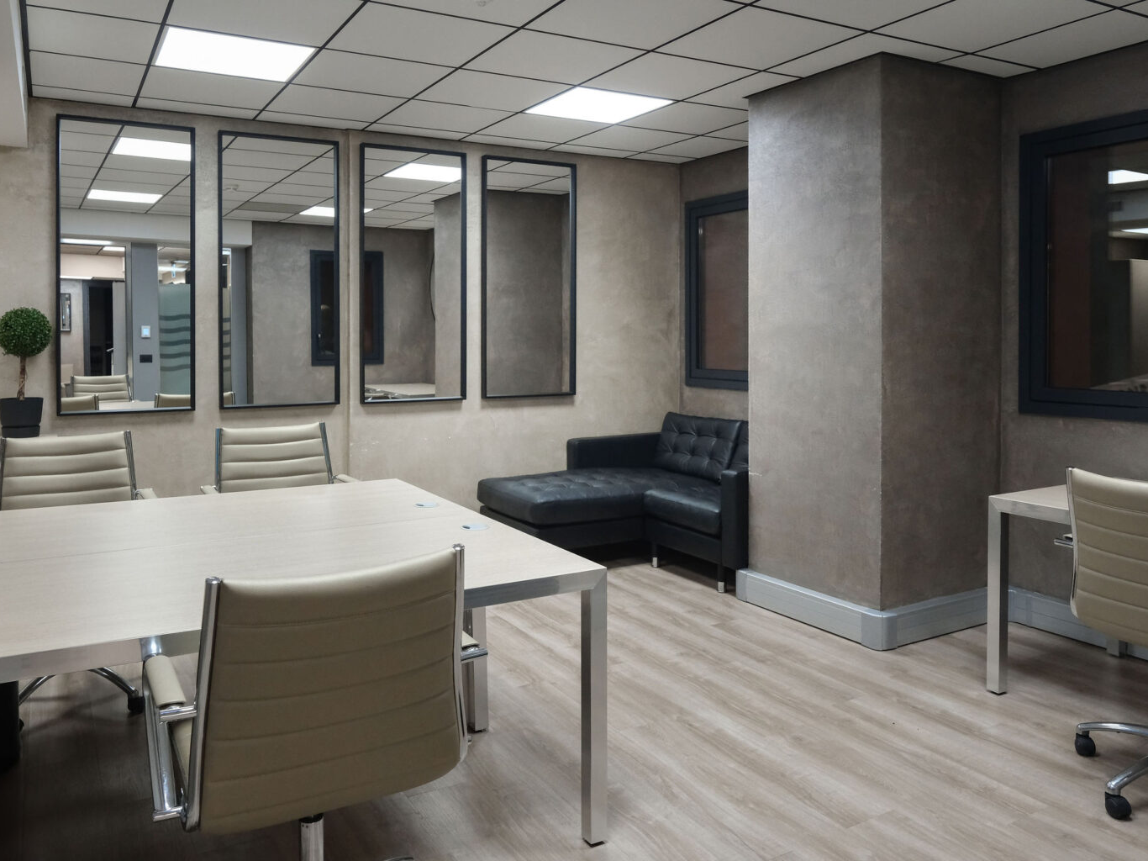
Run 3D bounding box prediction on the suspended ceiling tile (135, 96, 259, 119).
[{"bbox_3d":[-1.996,-1.724,4.580,0.610,0.030,0.232,-5,8,-30],"label":"suspended ceiling tile"}]

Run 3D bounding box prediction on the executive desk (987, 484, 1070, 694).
[{"bbox_3d":[2.299,0.648,2.631,0.820,0.735,1.630,-4,7,-30],"label":"executive desk"}]

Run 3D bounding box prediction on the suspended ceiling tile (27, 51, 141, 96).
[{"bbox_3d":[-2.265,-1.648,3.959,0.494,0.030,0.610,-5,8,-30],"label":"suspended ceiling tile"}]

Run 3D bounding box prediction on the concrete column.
[{"bbox_3d":[1.438,-0.415,4.182,0.800,2.390,0.830,-4,6,-30],"label":"concrete column"}]

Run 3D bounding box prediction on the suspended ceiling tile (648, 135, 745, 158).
[{"bbox_3d":[0.830,-1.865,5.640,0.482,0.030,0.610,-5,8,-30],"label":"suspended ceiling tile"}]

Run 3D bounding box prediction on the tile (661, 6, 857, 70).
[{"bbox_3d":[0.731,-1.564,3.446,0.600,0.020,0.600,-5,8,-30],"label":"tile"}]

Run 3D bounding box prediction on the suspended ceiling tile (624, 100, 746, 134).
[{"bbox_3d":[0.663,-1.771,4.861,0.610,0.030,0.610,-5,8,-30],"label":"suspended ceiling tile"}]

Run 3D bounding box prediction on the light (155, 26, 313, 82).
[{"bbox_3d":[-1.434,-1.571,3.610,0.595,0.020,0.595,-5,9,-29],"label":"light"}]

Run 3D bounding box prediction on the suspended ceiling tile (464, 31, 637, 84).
[{"bbox_3d":[-0.093,-1.634,3.762,0.610,0.030,0.610,-5,8,-30],"label":"suspended ceiling tile"}]

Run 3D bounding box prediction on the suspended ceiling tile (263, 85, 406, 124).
[{"bbox_3d":[-1.248,-1.720,4.511,0.610,0.030,0.610,-5,8,-30],"label":"suspended ceiling tile"}]

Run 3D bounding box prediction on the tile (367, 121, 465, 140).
[{"bbox_3d":[-0.901,-1.766,5.081,0.595,0.020,0.220,-5,9,-29],"label":"tile"}]

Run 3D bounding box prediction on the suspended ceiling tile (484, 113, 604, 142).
[{"bbox_3d":[-0.174,-1.763,5.019,0.595,0.020,0.595,-5,9,-29],"label":"suspended ceiling tile"}]

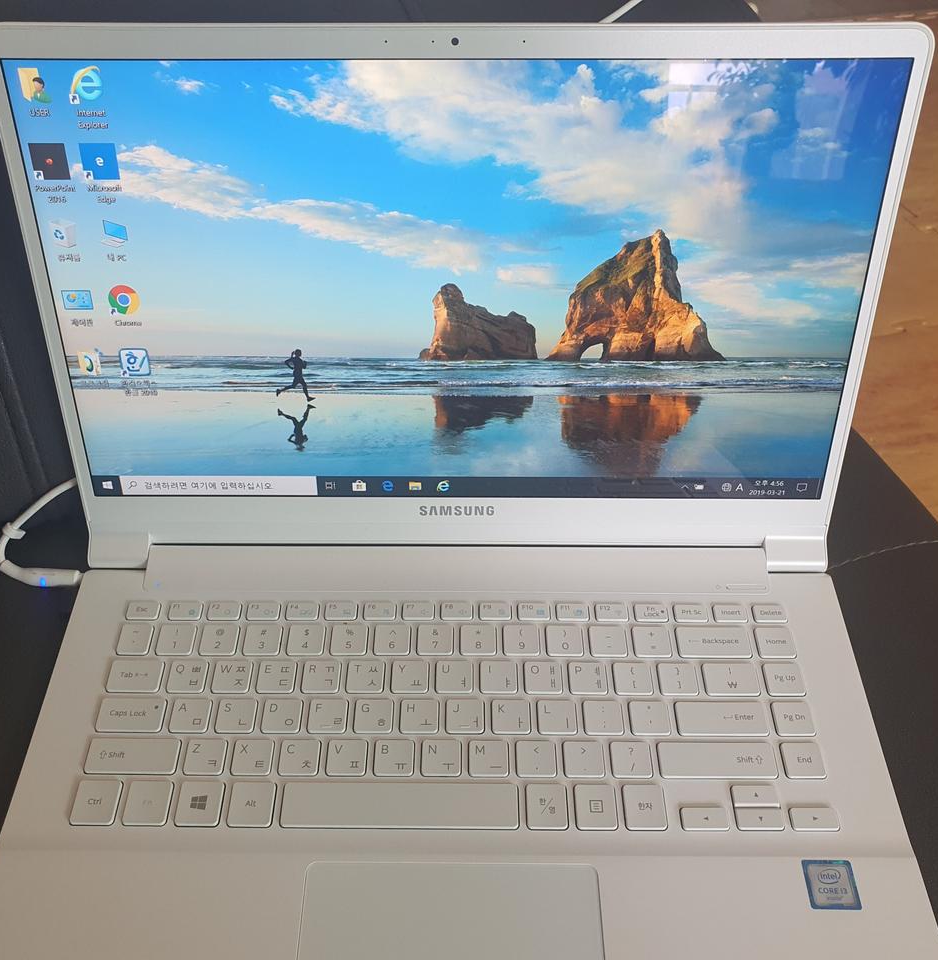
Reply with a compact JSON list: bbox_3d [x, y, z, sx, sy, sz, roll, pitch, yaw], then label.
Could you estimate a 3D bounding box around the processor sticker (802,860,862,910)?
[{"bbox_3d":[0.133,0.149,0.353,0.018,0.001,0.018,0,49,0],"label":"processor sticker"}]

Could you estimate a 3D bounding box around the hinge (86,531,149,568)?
[{"bbox_3d":[-0.163,0.035,0.451,0.028,0.013,0.015,0,49,0],"label":"hinge"}]

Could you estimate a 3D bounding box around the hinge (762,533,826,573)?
[{"bbox_3d":[0.152,0.036,0.450,0.028,0.013,0.015,0,49,0],"label":"hinge"}]

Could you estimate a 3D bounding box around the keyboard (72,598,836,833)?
[{"bbox_3d":[-0.006,0.094,0.401,0.297,0.006,0.103,0,49,0],"label":"keyboard"}]

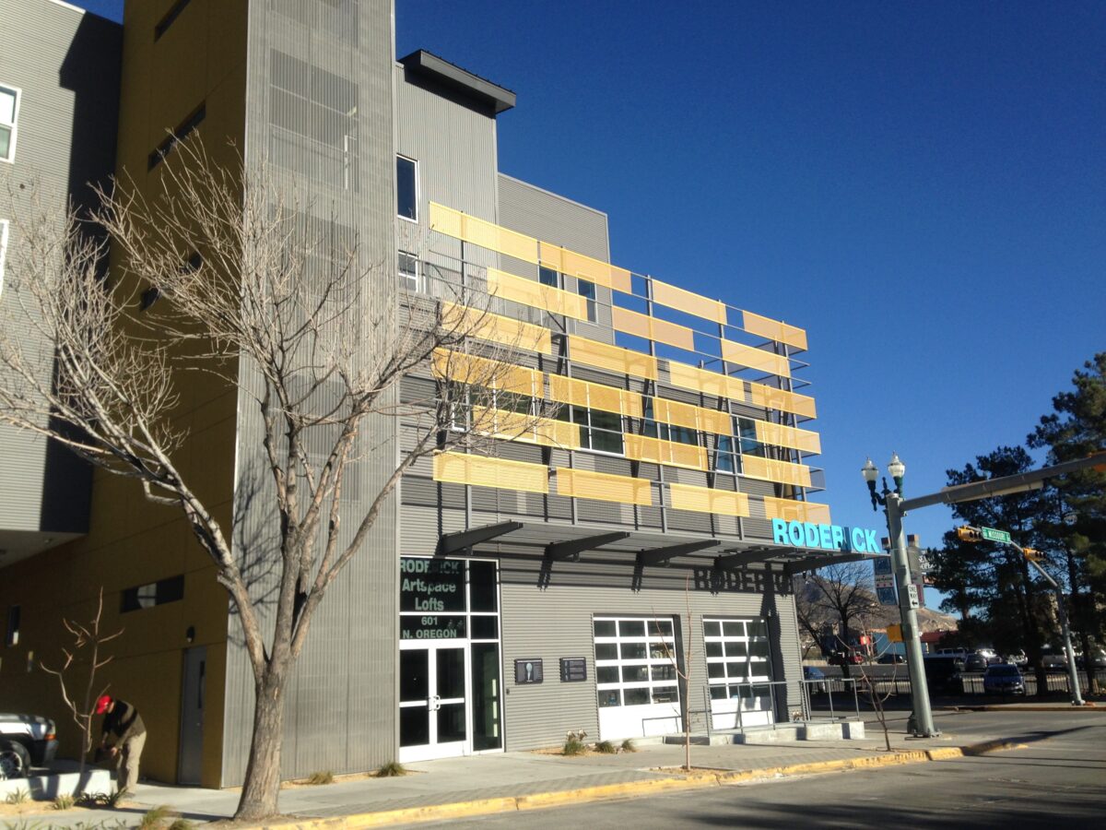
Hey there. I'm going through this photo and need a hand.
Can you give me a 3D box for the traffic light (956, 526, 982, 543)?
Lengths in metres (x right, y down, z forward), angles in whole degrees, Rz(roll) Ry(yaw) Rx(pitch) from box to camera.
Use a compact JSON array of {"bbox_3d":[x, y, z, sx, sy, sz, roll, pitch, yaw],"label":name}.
[{"bbox_3d":[13.955,4.003,35.358,1.100,0.400,0.450,11,-19,-42],"label":"traffic light"}]

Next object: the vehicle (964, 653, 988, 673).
[{"bbox_3d":[34.944,20.457,87.000,1.820,1.520,4.400,-9,-15,24],"label":"vehicle"}]

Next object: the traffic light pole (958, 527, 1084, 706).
[{"bbox_3d":[16.488,7.141,36.981,7.970,6.170,0.600,11,-19,-42],"label":"traffic light pole"}]

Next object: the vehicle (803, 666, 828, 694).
[{"bbox_3d":[13.853,14.224,56.500,1.800,1.500,4.400,-5,-14,9],"label":"vehicle"}]

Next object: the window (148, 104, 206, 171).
[{"bbox_3d":[-7.744,-5.743,21.849,0.150,0.450,2.750,11,-19,-42],"label":"window"}]

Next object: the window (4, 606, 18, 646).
[{"bbox_3d":[-12.858,5.031,25.185,0.150,1.000,0.750,11,-19,-42],"label":"window"}]

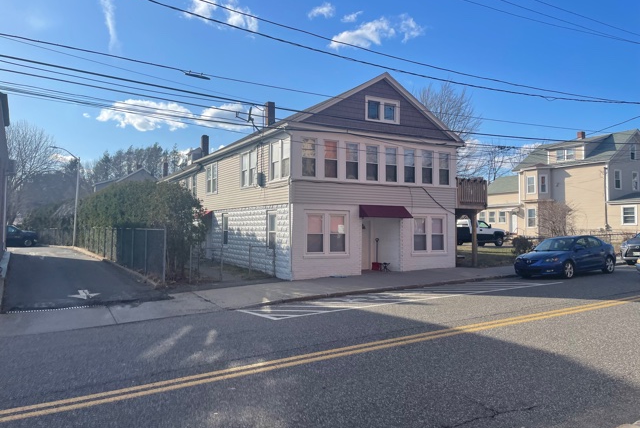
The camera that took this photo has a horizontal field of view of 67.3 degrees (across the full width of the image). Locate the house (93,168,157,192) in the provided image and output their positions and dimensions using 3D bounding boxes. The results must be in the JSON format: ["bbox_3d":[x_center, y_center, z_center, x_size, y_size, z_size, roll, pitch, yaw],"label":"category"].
[{"bbox_3d":[-19.947,-1.010,49.925,8.500,7.600,10.000,1,-1,-29],"label":"house"}]

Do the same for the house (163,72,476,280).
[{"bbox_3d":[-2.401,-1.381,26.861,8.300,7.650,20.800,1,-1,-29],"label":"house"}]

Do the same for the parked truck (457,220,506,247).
[{"bbox_3d":[11.352,1.427,35.998,5.800,1.920,2.000,1,-1,-24],"label":"parked truck"}]

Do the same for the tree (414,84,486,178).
[{"bbox_3d":[10.737,-4.529,40.862,7.500,13.890,7.500,1,-1,-29],"label":"tree"}]

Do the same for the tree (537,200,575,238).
[{"bbox_3d":[16.156,0.587,32.970,2.700,3.030,2.600,1,-1,-29],"label":"tree"}]

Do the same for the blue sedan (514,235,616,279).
[{"bbox_3d":[9.106,1.537,17.748,4.500,1.460,1.770,0,-2,-33],"label":"blue sedan"}]

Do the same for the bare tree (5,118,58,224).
[{"bbox_3d":[-30.783,-3.523,49.877,8.500,12.410,8.500,1,-1,-29],"label":"bare tree"}]

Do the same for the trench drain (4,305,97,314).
[{"bbox_3d":[-6.817,2.452,12.256,2.040,0.060,0.180,1,-1,-30],"label":"trench drain"}]

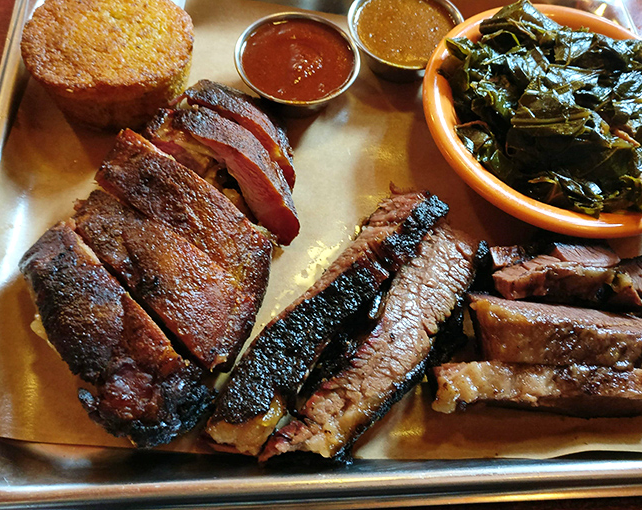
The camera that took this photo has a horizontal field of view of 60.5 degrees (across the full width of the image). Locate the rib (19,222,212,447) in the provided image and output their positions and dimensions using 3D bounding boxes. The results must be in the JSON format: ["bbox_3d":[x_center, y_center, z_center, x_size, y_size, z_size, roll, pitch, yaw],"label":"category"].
[{"bbox_3d":[-0.086,0.034,0.227,0.037,0.033,0.093,-38,72,-19],"label":"rib"}]

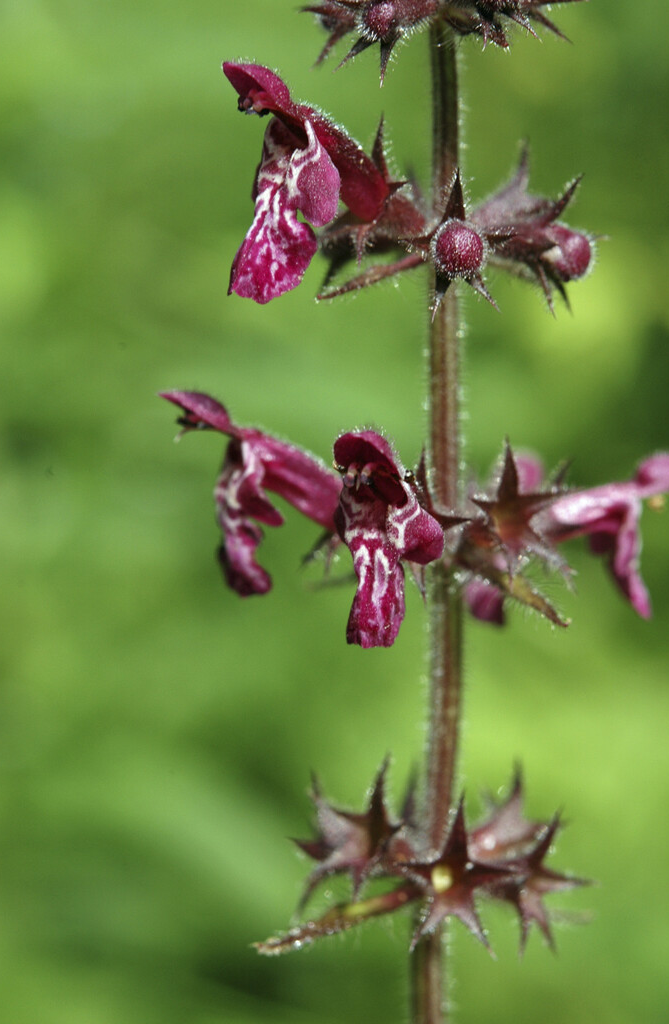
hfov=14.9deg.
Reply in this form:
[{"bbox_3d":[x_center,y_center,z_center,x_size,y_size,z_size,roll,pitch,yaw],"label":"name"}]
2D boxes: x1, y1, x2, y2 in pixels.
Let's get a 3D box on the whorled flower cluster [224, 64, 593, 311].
[{"bbox_3d":[0.004,-0.019,0.149,0.021,0.014,0.018,1,5,0],"label":"whorled flower cluster"}]

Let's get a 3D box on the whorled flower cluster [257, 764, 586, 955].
[{"bbox_3d":[0.005,0.021,0.152,0.019,0.010,0.017,1,5,0],"label":"whorled flower cluster"}]

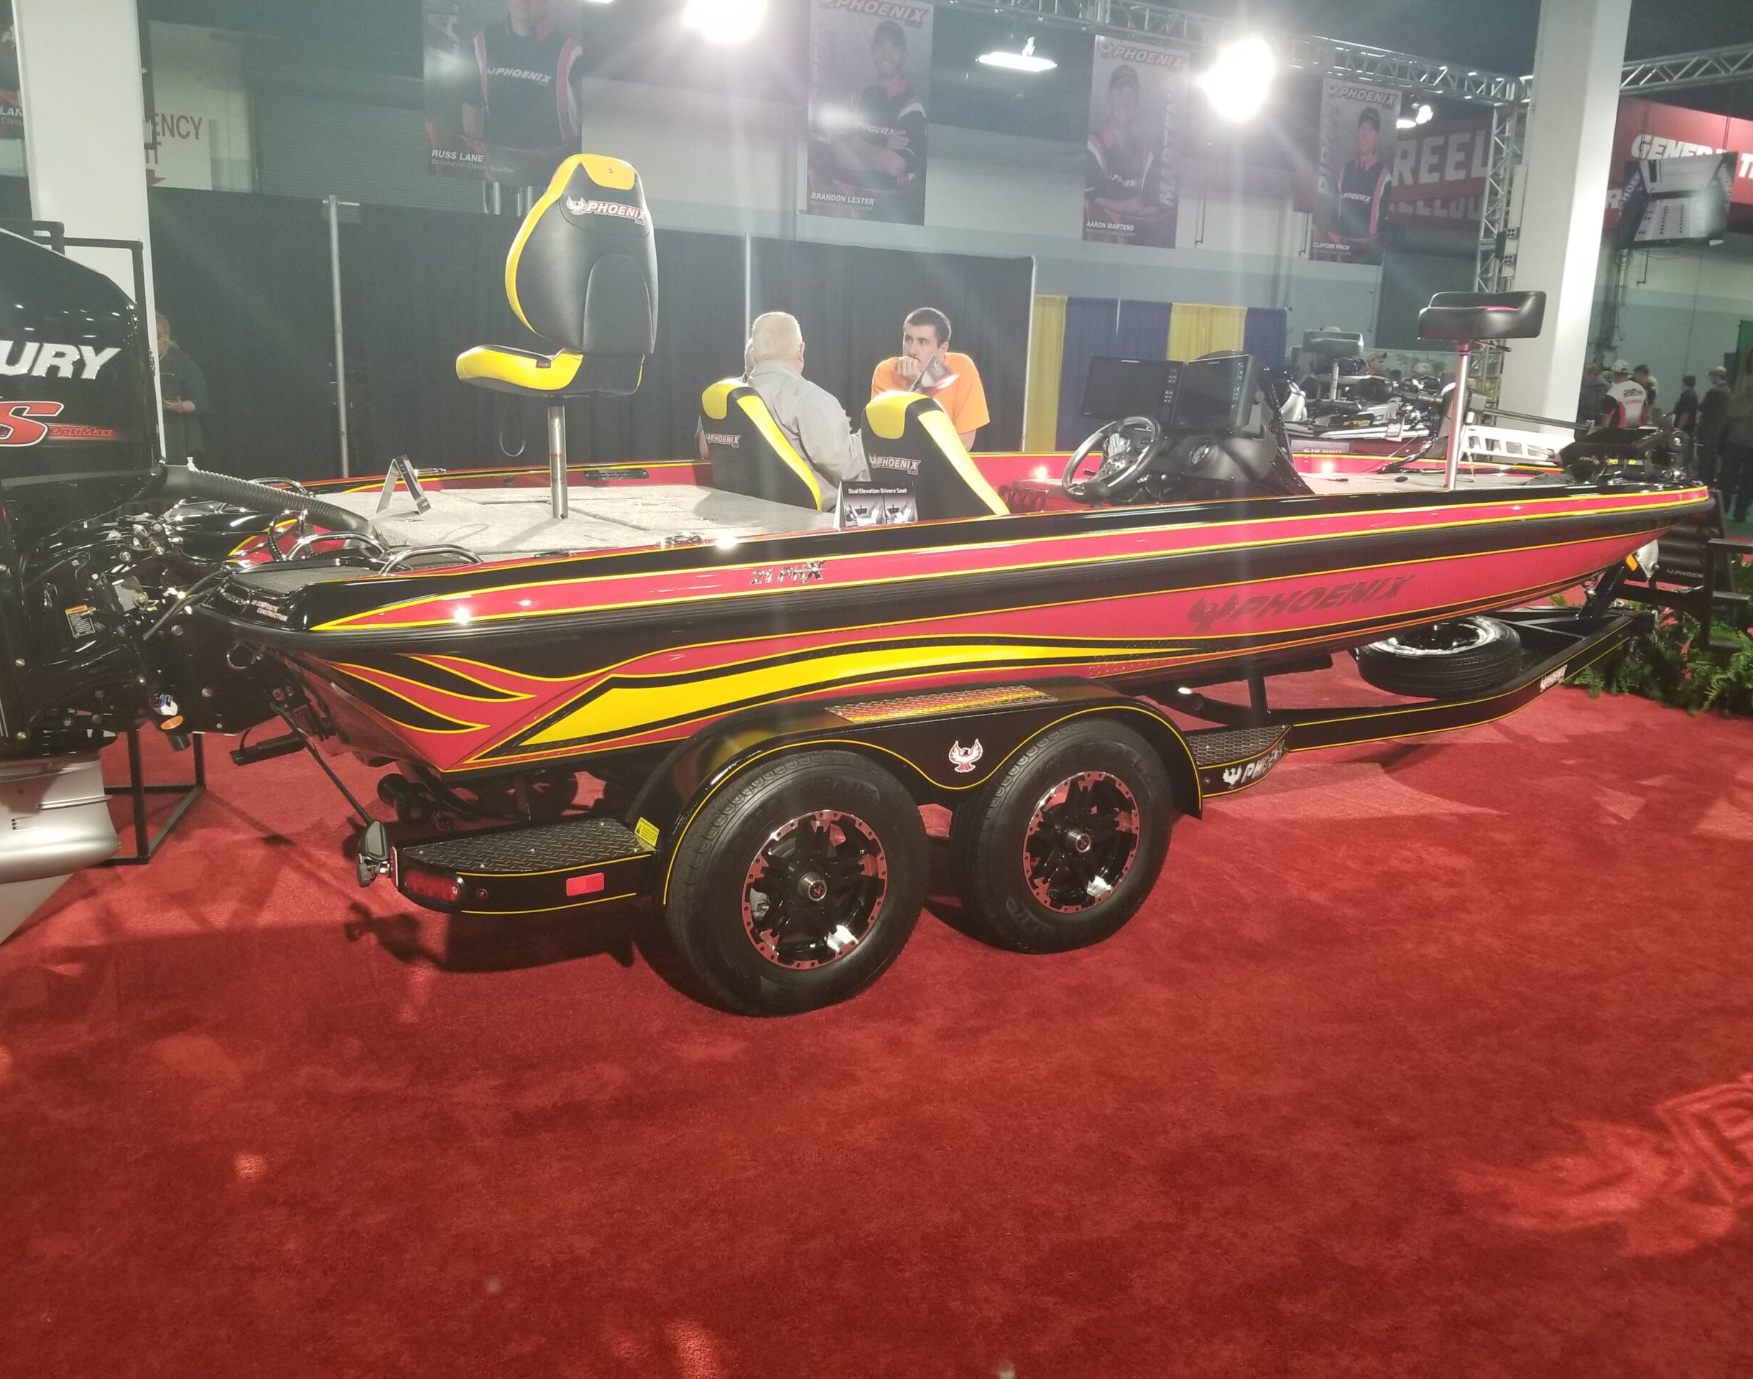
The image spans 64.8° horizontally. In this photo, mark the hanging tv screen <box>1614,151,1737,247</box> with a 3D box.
[{"bbox_3d":[6.946,-4.250,12.000,0.100,0.750,1.000,-7,15,-34],"label":"hanging tv screen"}]

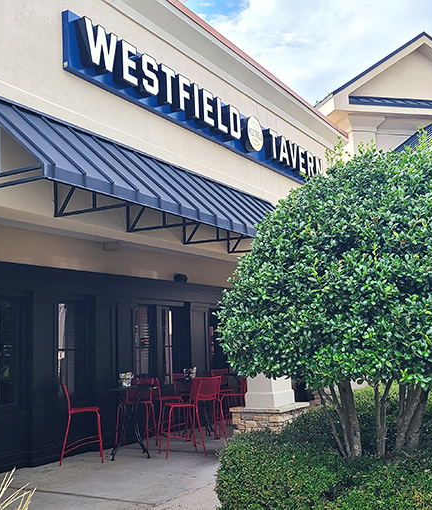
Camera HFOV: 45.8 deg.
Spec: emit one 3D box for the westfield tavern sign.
[{"bbox_3d":[0.228,-1.723,6.904,0.200,0.547,5.296,-6,-11,37],"label":"westfield tavern sign"}]

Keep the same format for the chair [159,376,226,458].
[{"bbox_3d":[-0.470,2.339,7.380,0.570,1.090,0.420,2,-9,-14],"label":"chair"}]

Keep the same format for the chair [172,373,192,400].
[{"bbox_3d":[-0.510,2.527,8.600,0.420,1.090,0.570,2,-9,-11],"label":"chair"}]

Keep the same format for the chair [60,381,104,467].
[{"bbox_3d":[-1.840,2.284,7.020,0.570,1.090,0.420,3,-9,-17],"label":"chair"}]

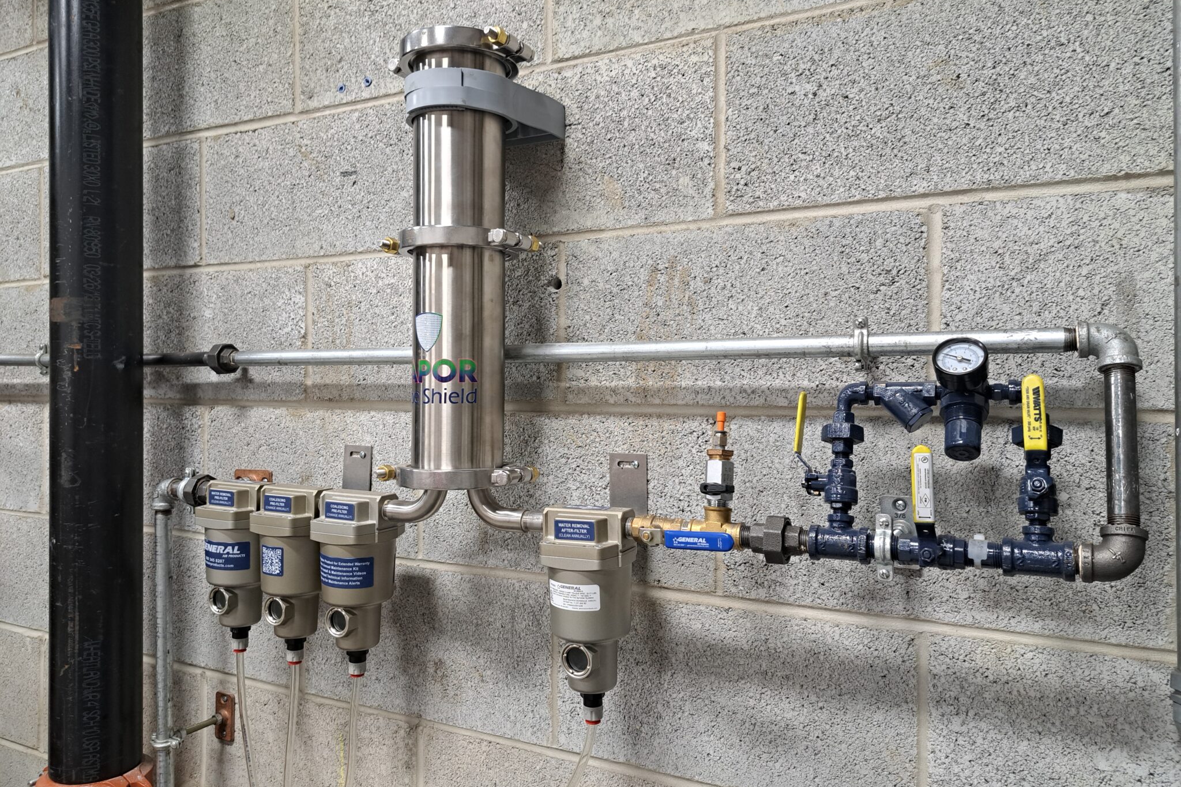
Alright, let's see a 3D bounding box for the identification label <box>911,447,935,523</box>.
[{"bbox_3d":[0.274,0.075,0.673,0.017,0.061,0.006,-2,-4,27],"label":"identification label"}]

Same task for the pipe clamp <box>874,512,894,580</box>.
[{"bbox_3d":[0.256,0.133,0.713,0.015,0.058,0.032,0,1,27],"label":"pipe clamp"}]

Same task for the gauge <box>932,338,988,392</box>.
[{"bbox_3d":[0.303,-0.022,0.669,0.041,0.041,0.026,0,-38,27],"label":"gauge"}]

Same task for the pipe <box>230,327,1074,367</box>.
[{"bbox_3d":[-0.046,-0.047,0.921,1.030,0.021,0.021,0,1,27],"label":"pipe"}]

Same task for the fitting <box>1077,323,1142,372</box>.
[{"bbox_3d":[0.432,-0.039,0.681,0.046,0.044,0.031,0,1,27],"label":"fitting"}]

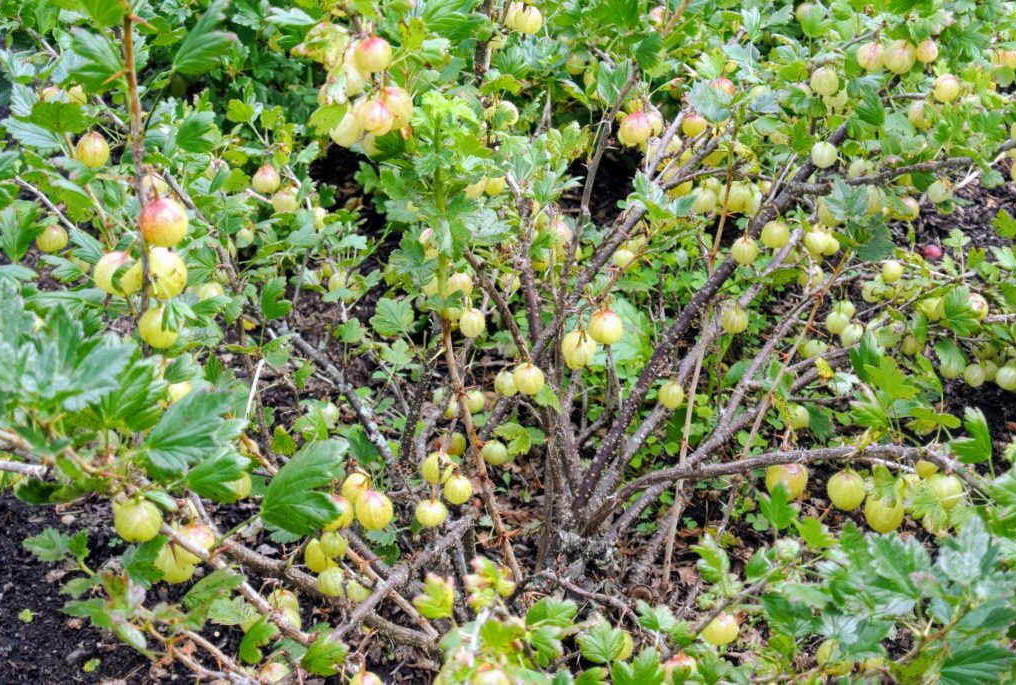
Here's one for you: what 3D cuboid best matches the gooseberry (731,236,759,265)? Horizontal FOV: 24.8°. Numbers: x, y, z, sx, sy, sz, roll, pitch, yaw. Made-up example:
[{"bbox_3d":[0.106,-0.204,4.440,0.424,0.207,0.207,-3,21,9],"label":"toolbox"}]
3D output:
[{"bbox_3d":[0.168,-0.065,1.640,0.019,0.020,0.019,0,28,0],"label":"gooseberry"}]

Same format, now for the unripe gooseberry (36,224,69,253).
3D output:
[{"bbox_3d":[-0.292,-0.067,1.480,0.021,0.018,0.021,0,25,0],"label":"unripe gooseberry"}]

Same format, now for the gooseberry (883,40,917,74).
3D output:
[{"bbox_3d":[0.248,-0.180,1.460,0.021,0.022,0.021,0,25,0],"label":"gooseberry"}]

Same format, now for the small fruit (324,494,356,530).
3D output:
[{"bbox_3d":[-0.100,0.101,1.360,0.019,0.021,0.019,0,28,0],"label":"small fruit"}]

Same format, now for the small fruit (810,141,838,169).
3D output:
[{"bbox_3d":[0.208,-0.124,1.520,0.018,0.018,0.018,0,24,0],"label":"small fruit"}]

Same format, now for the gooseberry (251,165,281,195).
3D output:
[{"bbox_3d":[-0.170,-0.115,1.620,0.020,0.020,0.020,0,25,0],"label":"gooseberry"}]

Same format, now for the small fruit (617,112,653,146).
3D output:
[{"bbox_3d":[0.087,-0.147,1.580,0.023,0.024,0.023,0,28,0],"label":"small fruit"}]

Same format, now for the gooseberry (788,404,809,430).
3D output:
[{"bbox_3d":[0.204,0.053,1.620,0.017,0.018,0.017,0,25,0],"label":"gooseberry"}]

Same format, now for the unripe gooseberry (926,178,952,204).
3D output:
[{"bbox_3d":[0.308,-0.108,1.650,0.018,0.018,0.018,0,25,0],"label":"unripe gooseberry"}]

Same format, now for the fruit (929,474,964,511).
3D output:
[{"bbox_3d":[0.232,0.079,1.220,0.018,0.020,0.018,0,24,0],"label":"fruit"}]

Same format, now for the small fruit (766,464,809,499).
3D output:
[{"bbox_3d":[0.155,0.076,1.280,0.023,0.022,0.023,0,25,0],"label":"small fruit"}]

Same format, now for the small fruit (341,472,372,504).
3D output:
[{"bbox_3d":[-0.094,0.089,1.420,0.019,0.020,0.019,0,25,0],"label":"small fruit"}]

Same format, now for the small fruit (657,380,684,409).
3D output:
[{"bbox_3d":[0.106,0.034,1.500,0.016,0.018,0.016,0,24,0],"label":"small fruit"}]

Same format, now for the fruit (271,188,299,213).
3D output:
[{"bbox_3d":[-0.157,-0.100,1.620,0.020,0.019,0.020,0,28,0],"label":"fruit"}]

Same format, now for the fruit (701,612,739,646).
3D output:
[{"bbox_3d":[0.112,0.151,1.220,0.020,0.020,0.020,0,24,0],"label":"fruit"}]

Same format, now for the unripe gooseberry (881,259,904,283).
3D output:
[{"bbox_3d":[0.290,-0.054,1.740,0.016,0.017,0.016,0,25,0],"label":"unripe gooseberry"}]

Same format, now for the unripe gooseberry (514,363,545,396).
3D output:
[{"bbox_3d":[0.013,0.023,1.470,0.020,0.020,0.020,0,25,0],"label":"unripe gooseberry"}]

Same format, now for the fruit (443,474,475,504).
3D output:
[{"bbox_3d":[-0.030,0.089,1.400,0.017,0.018,0.017,0,24,0],"label":"fruit"}]

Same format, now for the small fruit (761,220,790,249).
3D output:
[{"bbox_3d":[0.191,-0.077,1.650,0.021,0.020,0.021,0,28,0],"label":"small fruit"}]

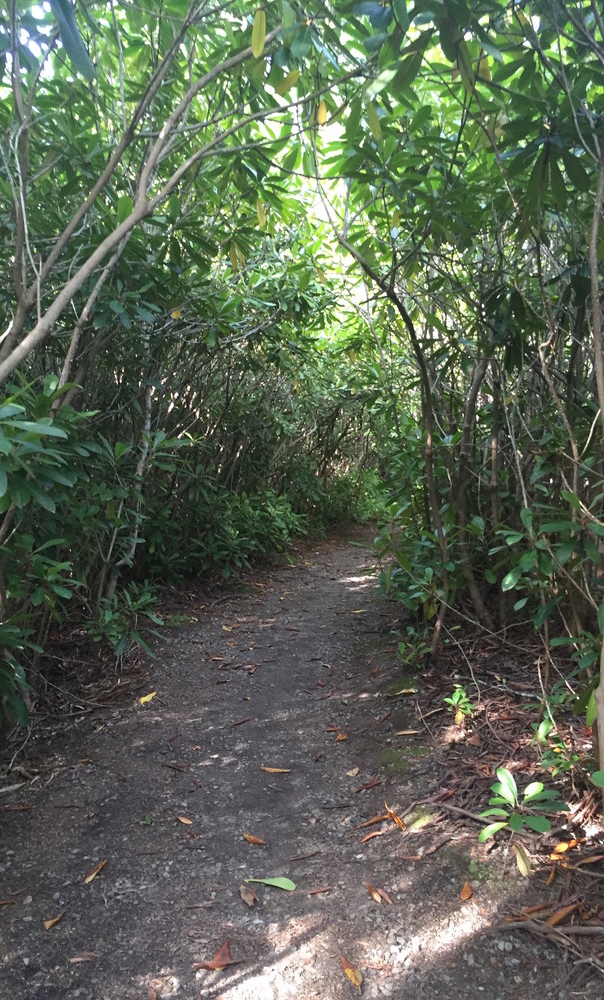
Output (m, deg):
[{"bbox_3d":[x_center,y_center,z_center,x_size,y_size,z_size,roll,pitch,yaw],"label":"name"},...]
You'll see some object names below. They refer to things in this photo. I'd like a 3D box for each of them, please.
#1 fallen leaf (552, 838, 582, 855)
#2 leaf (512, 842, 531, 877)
[{"bbox_3d":[0.947,1.240,3.000,0.105,0.025,0.042,-2,3,-27],"label":"fallen leaf"},{"bbox_3d":[0.767,1.256,2.930,0.036,0.060,0.120,-1,3,-12],"label":"leaf"}]

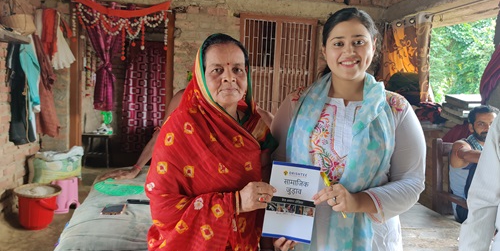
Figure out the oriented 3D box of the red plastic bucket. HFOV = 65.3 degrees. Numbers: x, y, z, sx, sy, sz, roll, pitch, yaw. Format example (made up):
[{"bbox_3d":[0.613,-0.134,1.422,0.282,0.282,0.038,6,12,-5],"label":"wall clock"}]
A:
[{"bbox_3d":[-1.620,0.620,2.965,0.335,0.290,0.335,2,6,-11],"label":"red plastic bucket"}]

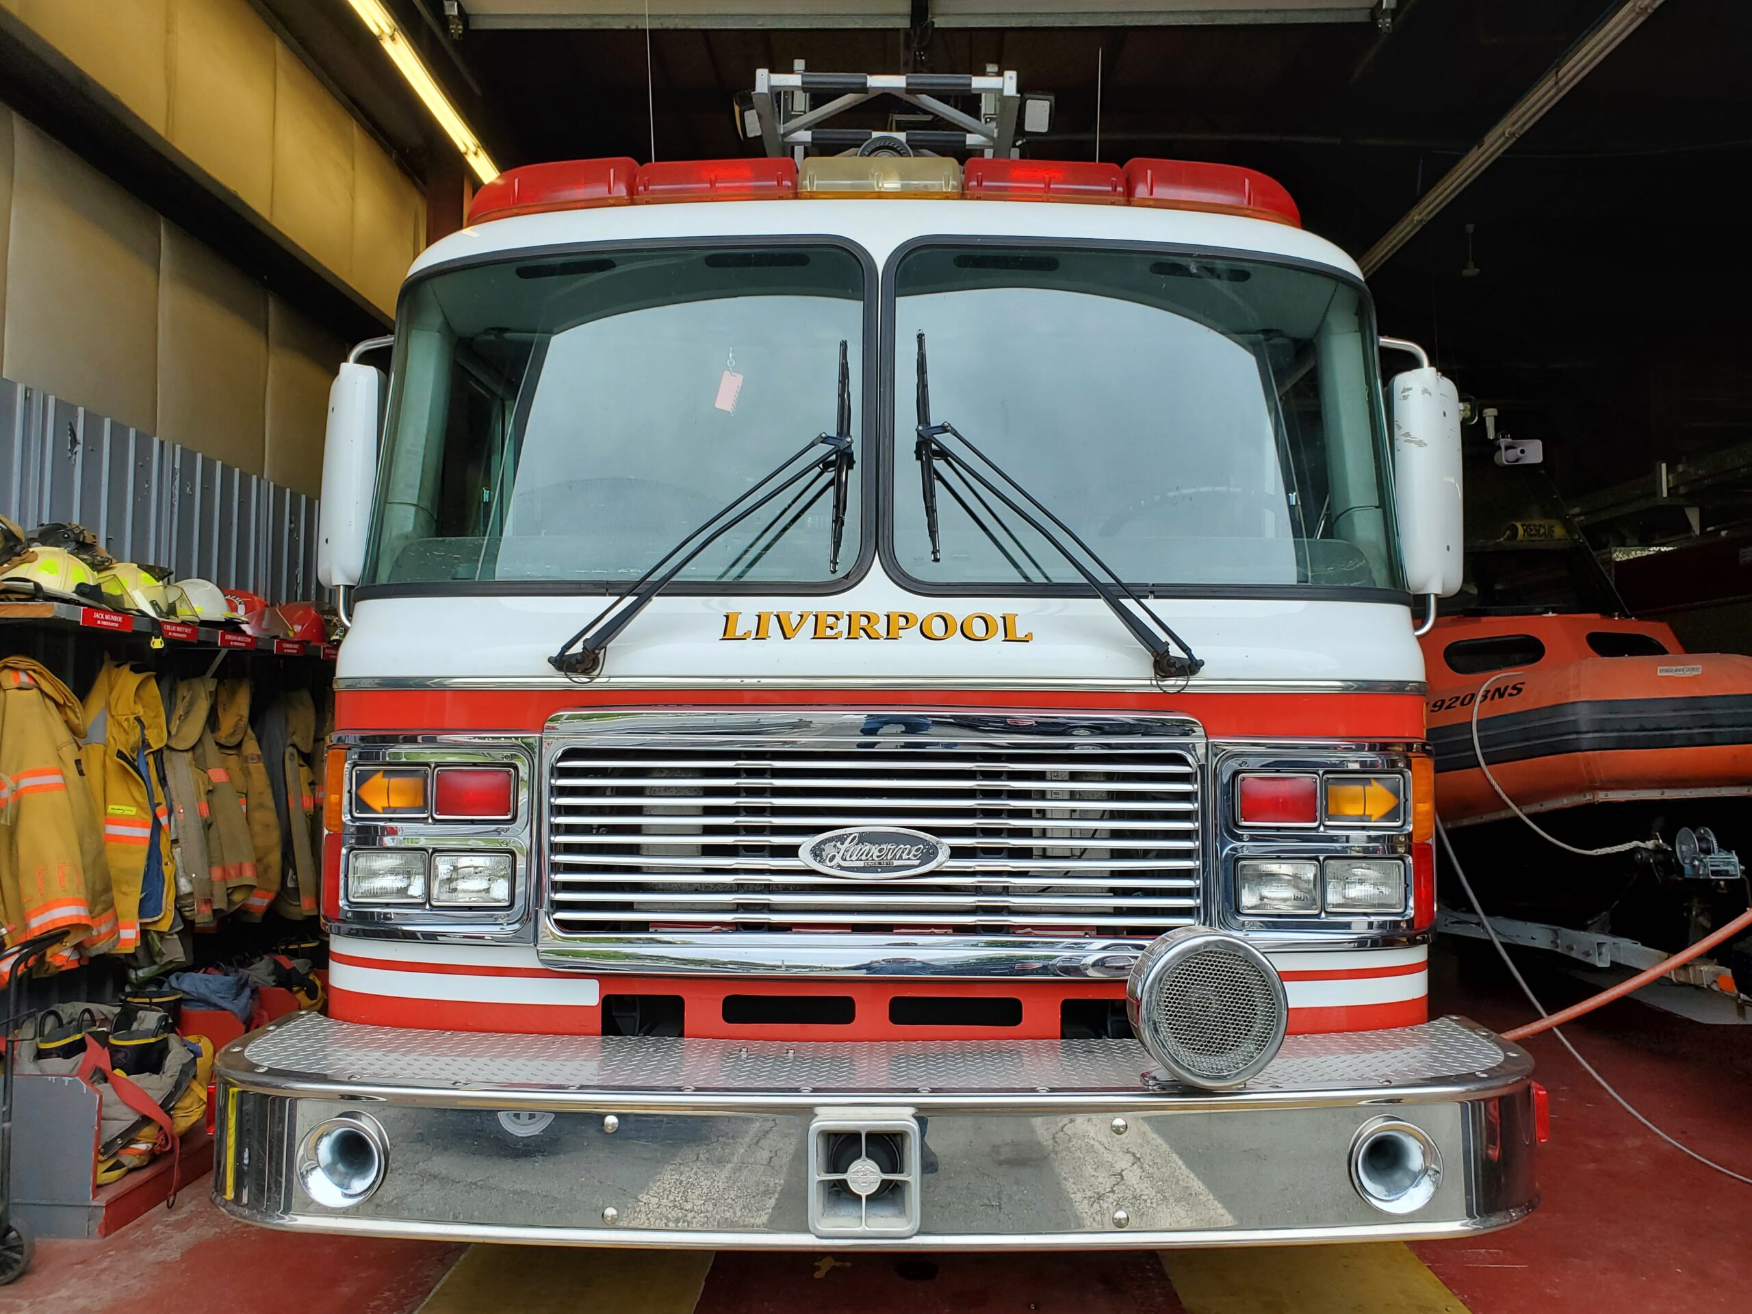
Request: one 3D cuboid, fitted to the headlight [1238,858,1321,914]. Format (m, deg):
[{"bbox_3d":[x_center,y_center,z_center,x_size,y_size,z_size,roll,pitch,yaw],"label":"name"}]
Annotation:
[{"bbox_3d":[0.846,0.486,2.780,0.173,0.112,0.070,0,-3,-4],"label":"headlight"}]

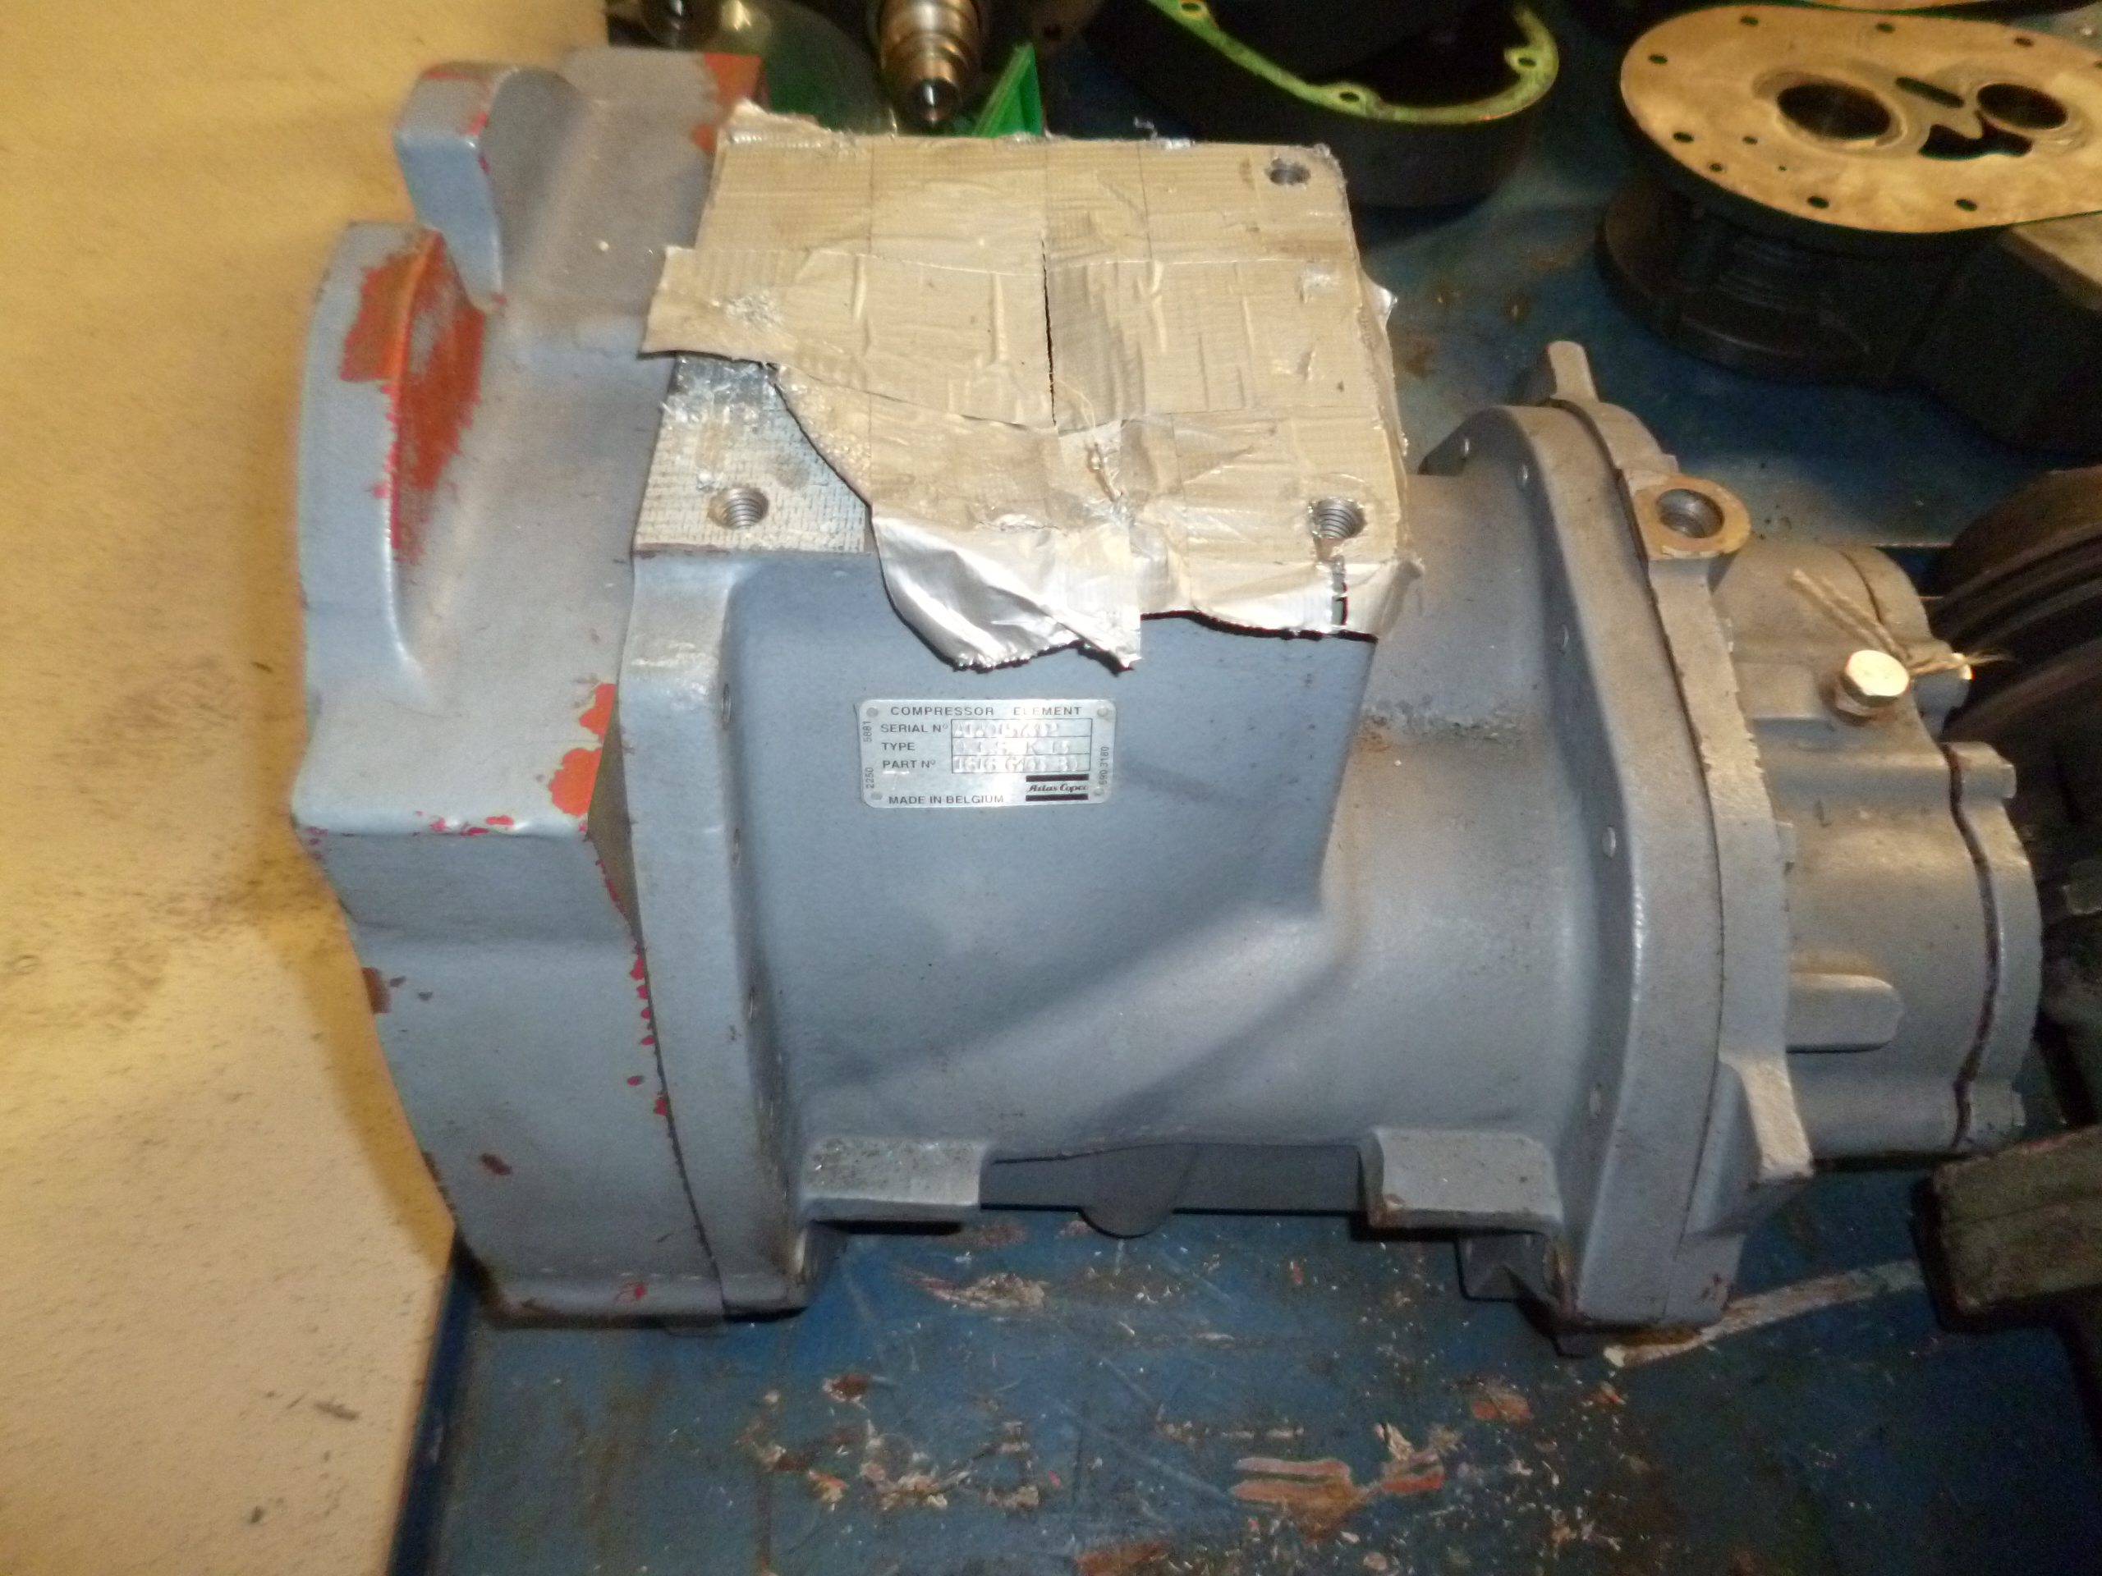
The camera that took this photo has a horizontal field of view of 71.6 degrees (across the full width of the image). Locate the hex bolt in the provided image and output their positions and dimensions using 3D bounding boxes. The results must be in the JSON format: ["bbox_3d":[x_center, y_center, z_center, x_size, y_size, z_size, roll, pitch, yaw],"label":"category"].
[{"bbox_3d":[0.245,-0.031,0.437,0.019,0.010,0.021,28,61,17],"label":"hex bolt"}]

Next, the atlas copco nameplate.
[{"bbox_3d":[-0.015,-0.008,0.349,0.060,0.030,0.001,-1,33,-5],"label":"atlas copco nameplate"}]

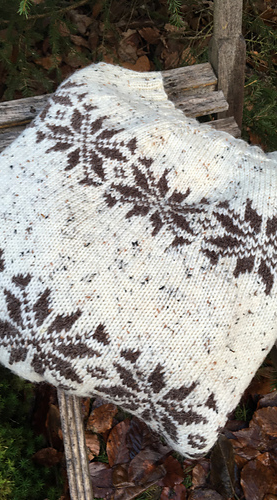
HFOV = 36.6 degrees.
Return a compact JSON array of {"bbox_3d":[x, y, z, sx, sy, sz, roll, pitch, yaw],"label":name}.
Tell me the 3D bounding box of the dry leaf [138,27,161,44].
[{"bbox_3d":[0.040,-0.664,1.295,0.058,0.018,0.081,-18,63,-10],"label":"dry leaf"}]

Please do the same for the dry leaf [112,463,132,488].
[{"bbox_3d":[-0.031,0.382,0.711,0.031,0.018,0.034,-15,62,-8],"label":"dry leaf"}]

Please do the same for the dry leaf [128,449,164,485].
[{"bbox_3d":[0.010,0.366,0.720,0.070,0.018,0.035,-39,68,-19],"label":"dry leaf"}]

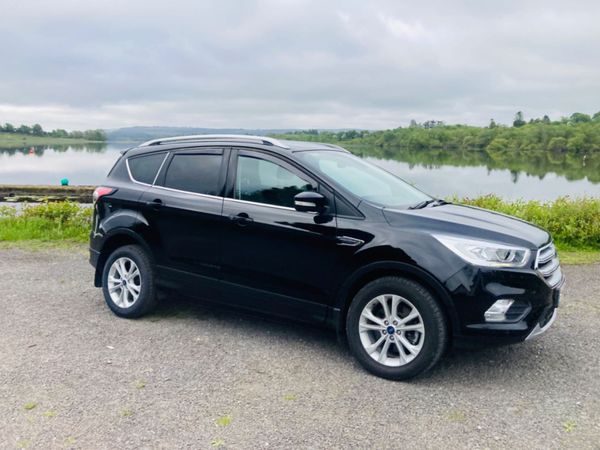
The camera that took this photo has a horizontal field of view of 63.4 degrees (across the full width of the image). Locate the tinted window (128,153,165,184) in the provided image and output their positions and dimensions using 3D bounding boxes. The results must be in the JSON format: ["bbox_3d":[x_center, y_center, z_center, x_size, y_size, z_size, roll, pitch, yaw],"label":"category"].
[{"bbox_3d":[-1.435,-0.517,4.482,0.450,0.300,0.050,5,-11,36],"label":"tinted window"}]

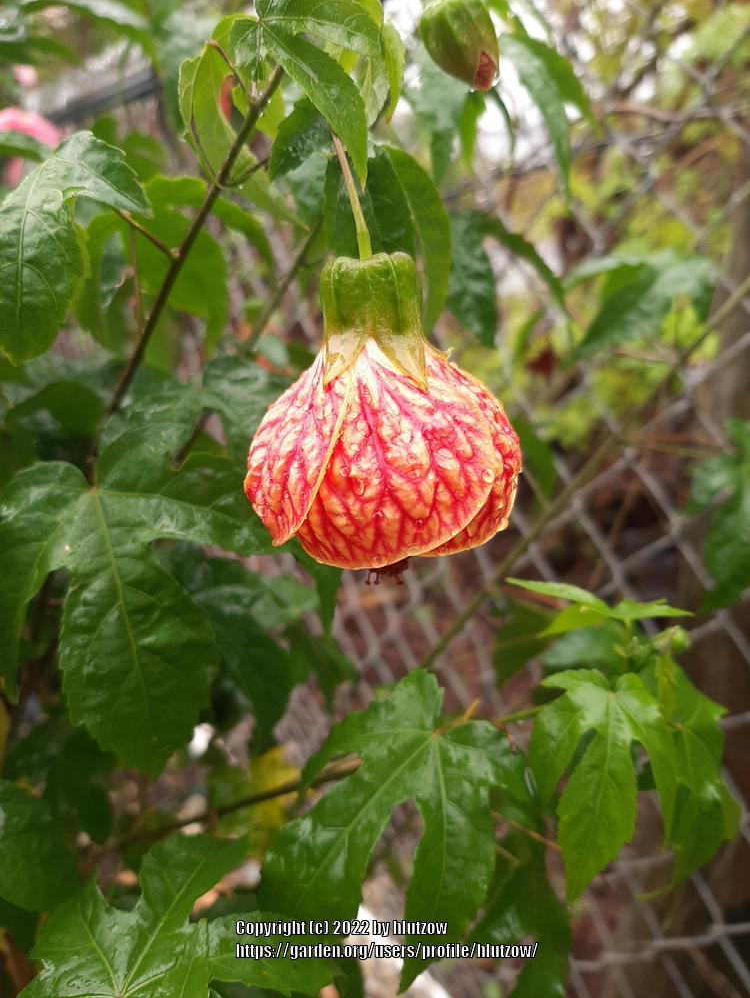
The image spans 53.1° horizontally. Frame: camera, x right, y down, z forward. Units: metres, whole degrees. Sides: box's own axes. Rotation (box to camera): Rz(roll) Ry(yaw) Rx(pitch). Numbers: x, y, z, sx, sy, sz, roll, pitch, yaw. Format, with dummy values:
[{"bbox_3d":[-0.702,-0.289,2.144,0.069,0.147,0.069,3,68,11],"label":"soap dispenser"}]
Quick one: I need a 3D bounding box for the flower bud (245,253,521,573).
[{"bbox_3d":[0.002,-0.017,0.150,0.053,0.060,0.052,-2,13,0],"label":"flower bud"}]

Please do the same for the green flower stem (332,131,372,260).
[{"bbox_3d":[-0.005,-0.058,0.143,0.003,0.026,0.003,-13,-7,0],"label":"green flower stem"}]

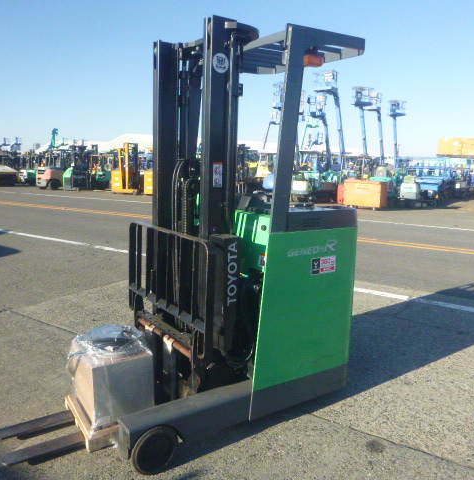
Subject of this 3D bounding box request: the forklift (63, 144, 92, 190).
[{"bbox_3d":[-8.301,-3.745,24.080,1.400,2.330,1.050,8,11,34],"label":"forklift"}]

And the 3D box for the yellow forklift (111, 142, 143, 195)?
[{"bbox_3d":[-5.169,-3.301,21.857,1.450,2.330,1.050,7,10,30],"label":"yellow forklift"}]

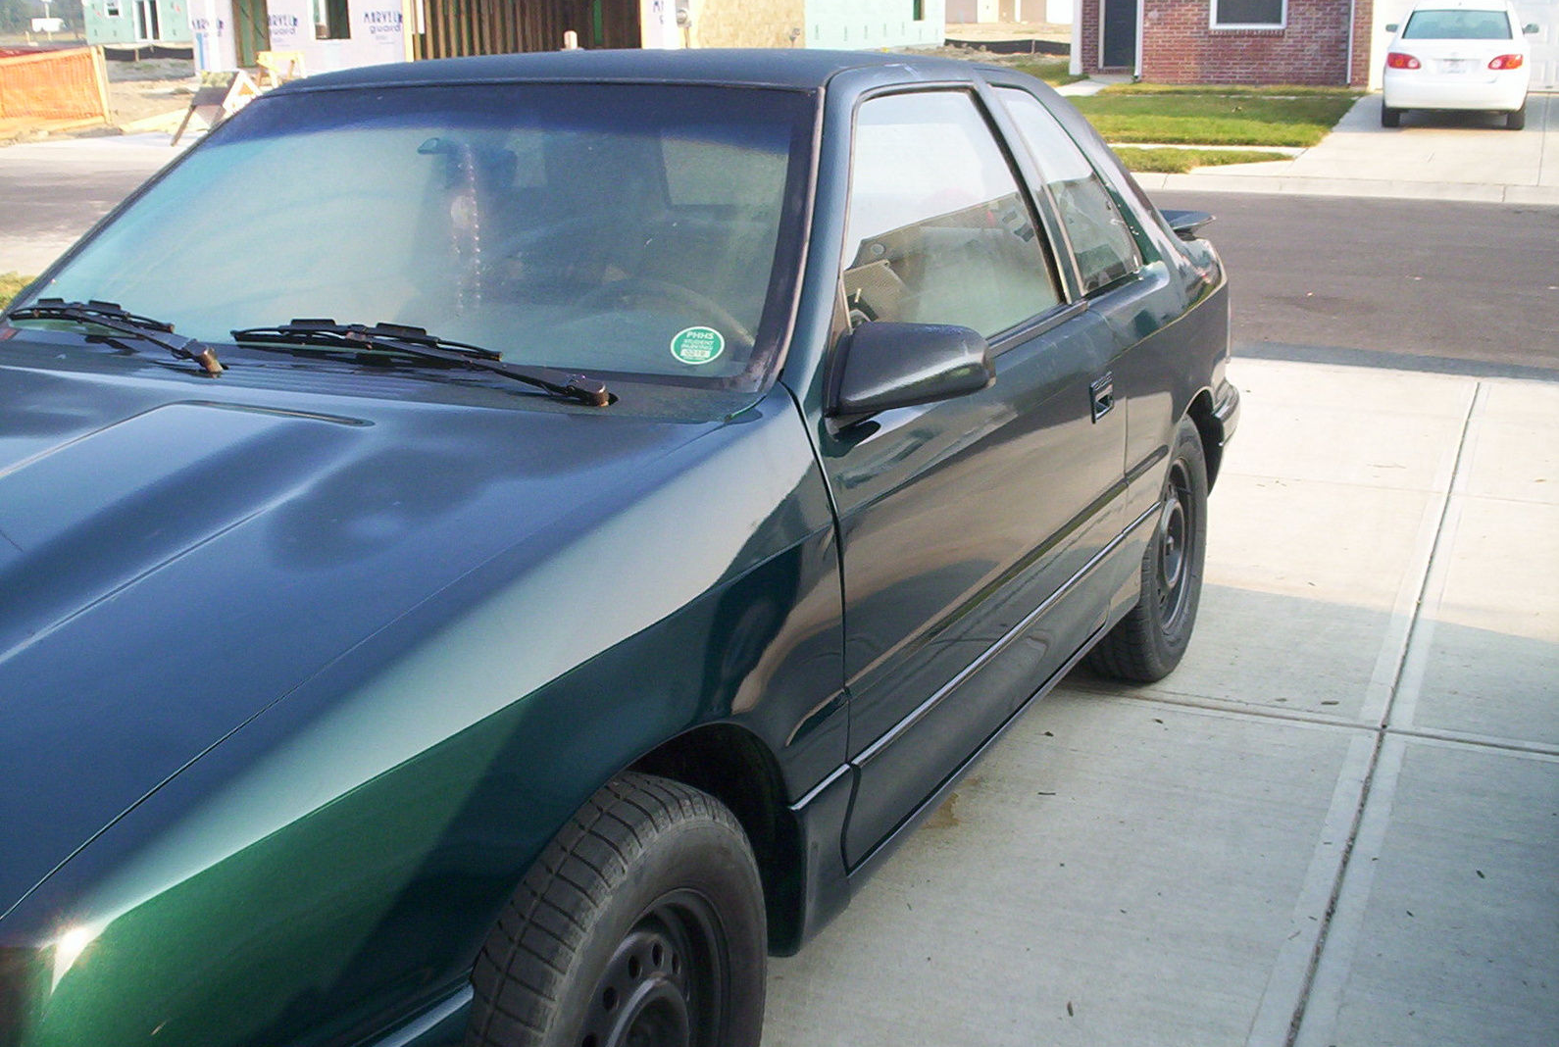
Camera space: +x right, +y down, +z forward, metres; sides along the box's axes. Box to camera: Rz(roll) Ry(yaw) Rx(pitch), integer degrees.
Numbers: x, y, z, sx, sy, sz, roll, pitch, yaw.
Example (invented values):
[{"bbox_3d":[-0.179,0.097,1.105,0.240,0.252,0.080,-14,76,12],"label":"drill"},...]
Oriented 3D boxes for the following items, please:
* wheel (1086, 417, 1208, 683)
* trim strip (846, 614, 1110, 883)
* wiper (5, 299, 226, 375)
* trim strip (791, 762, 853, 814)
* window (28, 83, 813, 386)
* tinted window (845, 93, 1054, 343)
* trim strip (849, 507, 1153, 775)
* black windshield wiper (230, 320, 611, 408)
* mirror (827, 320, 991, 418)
[{"bbox_3d":[0.831,0.046,3.969,0.195,0.607,0.607,6,15,24],"label":"wheel"},{"bbox_3d":[0.359,0.316,2.739,0.020,0.028,1.310,6,15,24],"label":"trim strip"},{"bbox_3d":[-0.999,-0.282,2.574,0.620,0.065,0.100,14,19,38],"label":"wiper"},{"bbox_3d":[0.054,0.308,2.049,0.015,0.020,0.175,6,15,24],"label":"trim strip"},{"bbox_3d":[-0.540,-0.474,2.591,1.340,0.090,0.610,6,55,24],"label":"window"},{"bbox_3d":[0.241,-0.463,2.670,0.040,0.410,0.880,-20,3,28],"label":"tinted window"},{"bbox_3d":[0.438,0.127,2.831,0.020,0.022,1.660,6,15,24],"label":"trim strip"},{"bbox_3d":[-0.498,-0.226,2.334,0.720,0.065,0.100,12,18,32],"label":"black windshield wiper"},{"bbox_3d":[0.191,-0.203,2.217,0.190,0.130,0.160,6,15,24],"label":"mirror"}]

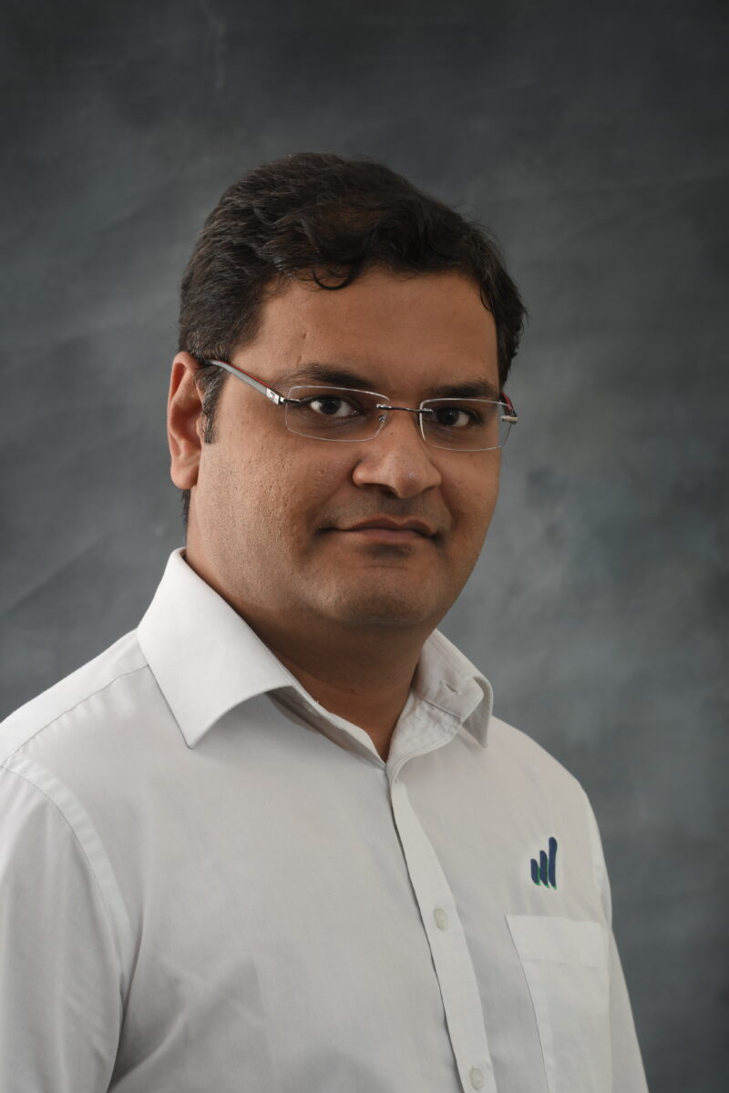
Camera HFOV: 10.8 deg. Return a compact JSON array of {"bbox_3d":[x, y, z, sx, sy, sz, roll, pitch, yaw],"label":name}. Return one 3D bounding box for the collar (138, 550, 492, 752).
[{"bbox_3d":[-0.025,0.054,2.020,0.188,0.110,0.170,0,0,-36],"label":"collar"}]

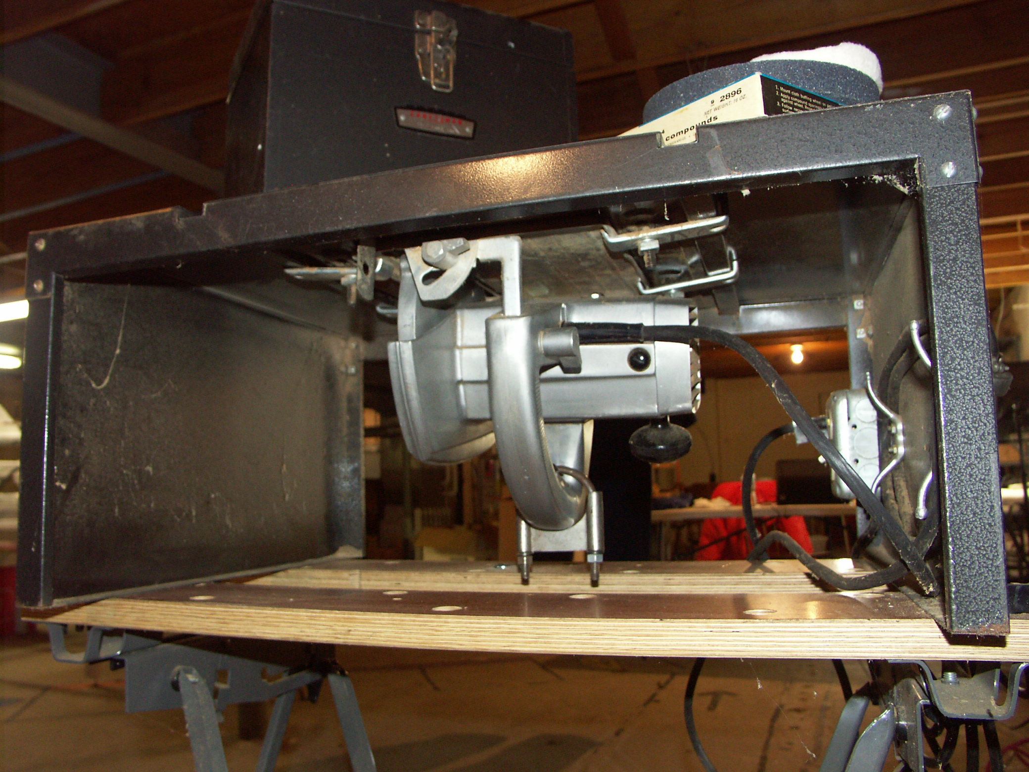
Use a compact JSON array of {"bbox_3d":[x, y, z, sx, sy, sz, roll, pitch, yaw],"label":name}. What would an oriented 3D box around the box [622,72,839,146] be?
[{"bbox_3d":[0.142,-0.155,0.551,0.094,0.029,0.126,3,-7,-35],"label":"box"}]

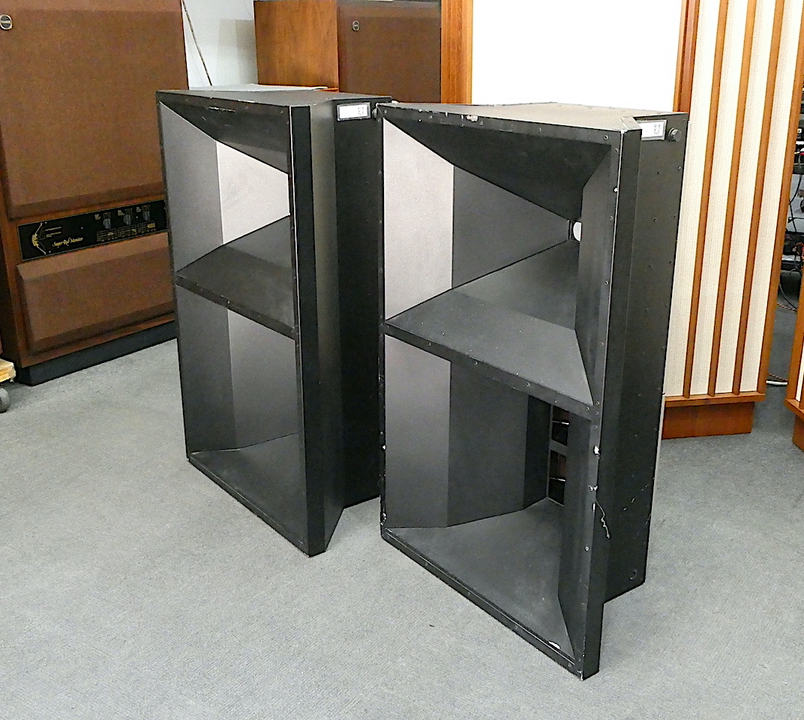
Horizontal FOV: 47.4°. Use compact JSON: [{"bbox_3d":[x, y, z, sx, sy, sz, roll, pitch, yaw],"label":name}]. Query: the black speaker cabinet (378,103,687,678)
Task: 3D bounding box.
[{"bbox_3d":[0.254,0.005,1.677,0.317,0.890,0.574,-14,24,-34],"label":"black speaker cabinet"}]

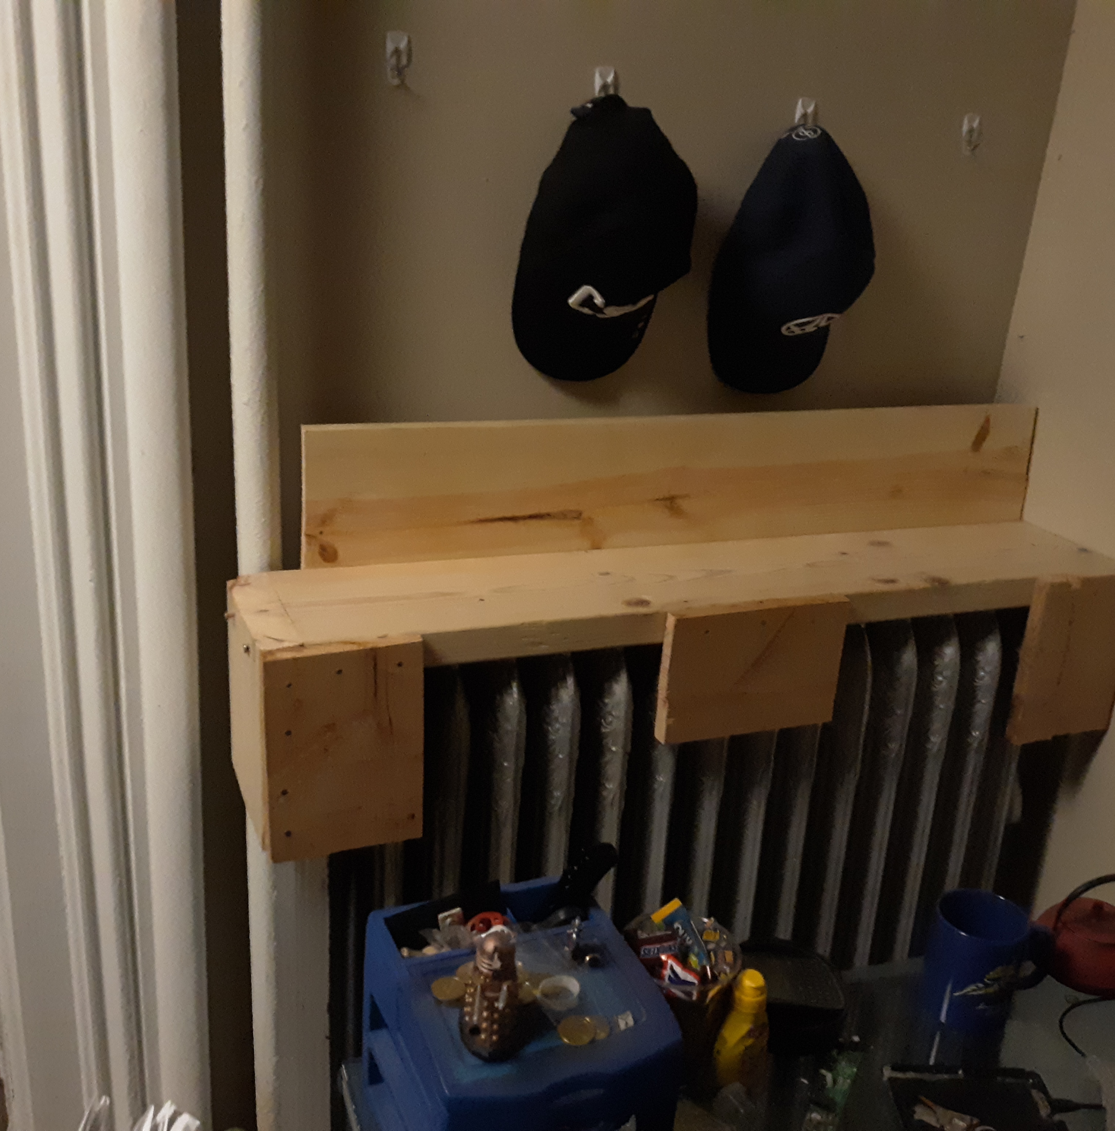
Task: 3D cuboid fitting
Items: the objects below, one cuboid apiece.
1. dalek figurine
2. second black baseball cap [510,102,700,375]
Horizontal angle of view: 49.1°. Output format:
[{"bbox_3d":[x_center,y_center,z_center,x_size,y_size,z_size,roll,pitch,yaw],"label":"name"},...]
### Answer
[{"bbox_3d":[-0.042,0.292,0.860,0.049,0.091,0.060,4,20,2],"label":"dalek figurine"},{"bbox_3d":[0.055,-0.342,1.300,0.172,0.287,0.120,-1,20,-22],"label":"second black baseball cap"}]

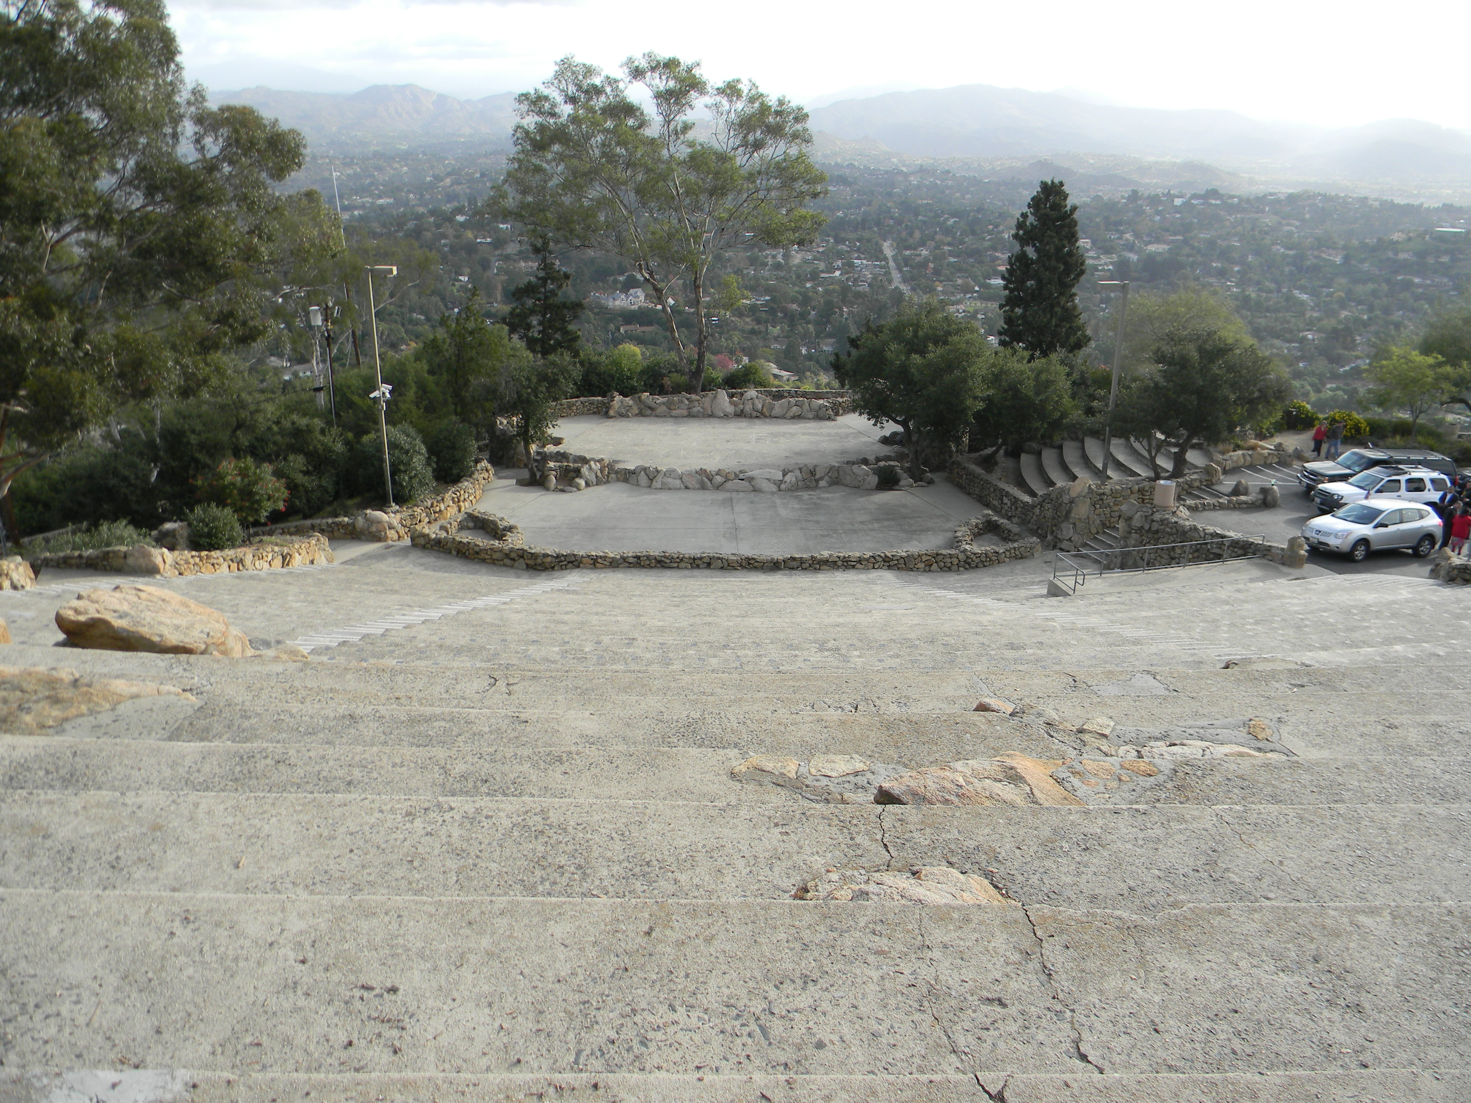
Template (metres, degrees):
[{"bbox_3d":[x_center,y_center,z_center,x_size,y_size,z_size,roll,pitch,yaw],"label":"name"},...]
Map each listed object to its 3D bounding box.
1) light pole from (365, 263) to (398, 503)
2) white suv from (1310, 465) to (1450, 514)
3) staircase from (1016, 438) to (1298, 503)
[{"bbox_3d":[-12.943,-6.063,44.804,1.300,9.100,0.450,0,19,0],"label":"light pole"},{"bbox_3d":[23.296,-2.096,43.045,4.530,1.870,1.800,0,16,-6],"label":"white suv"},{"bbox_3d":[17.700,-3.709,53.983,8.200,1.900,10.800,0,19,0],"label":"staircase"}]

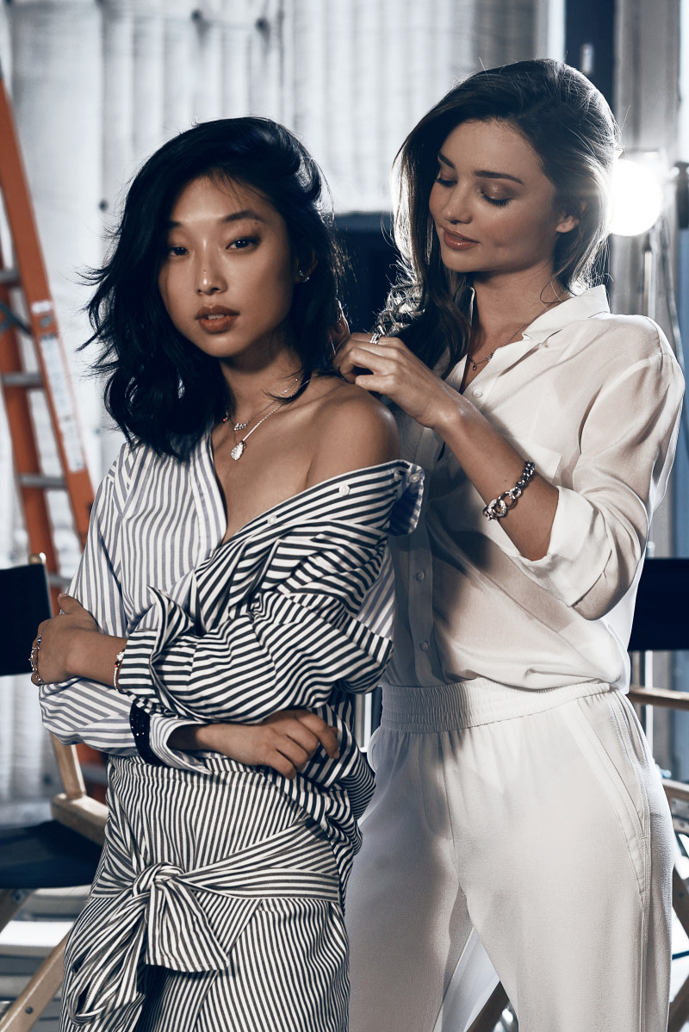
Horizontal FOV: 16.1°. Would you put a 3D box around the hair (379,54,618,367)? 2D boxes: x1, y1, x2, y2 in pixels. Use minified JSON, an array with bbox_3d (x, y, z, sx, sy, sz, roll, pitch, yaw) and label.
[{"bbox_3d":[0.174,-0.336,2.710,0.235,0.345,0.250,3,11,41],"label":"hair"}]

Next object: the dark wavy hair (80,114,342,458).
[{"bbox_3d":[-0.127,-0.225,2.400,0.240,0.325,0.240,-2,4,18],"label":"dark wavy hair"}]

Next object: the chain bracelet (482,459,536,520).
[{"bbox_3d":[0.175,-0.029,2.610,0.022,0.074,0.064,41,0,-13],"label":"chain bracelet"}]

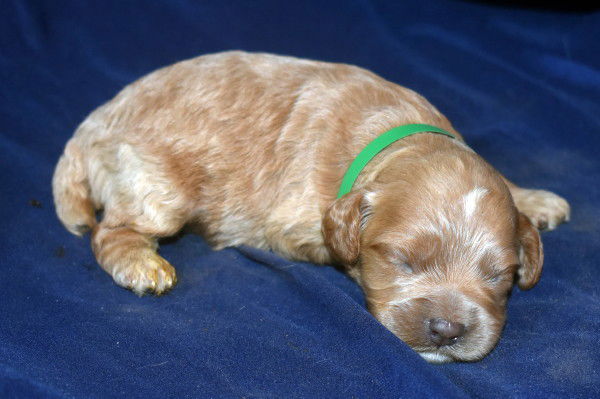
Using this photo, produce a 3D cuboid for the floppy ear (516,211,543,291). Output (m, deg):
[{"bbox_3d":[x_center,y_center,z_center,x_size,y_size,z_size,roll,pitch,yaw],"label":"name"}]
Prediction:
[{"bbox_3d":[0.109,0.024,0.475,0.013,0.034,0.023,22,41,28],"label":"floppy ear"}]

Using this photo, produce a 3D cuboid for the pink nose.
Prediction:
[{"bbox_3d":[0.065,0.059,0.446,0.015,0.012,0.010,1,35,2],"label":"pink nose"}]

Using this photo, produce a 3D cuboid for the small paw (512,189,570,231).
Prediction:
[{"bbox_3d":[0.127,0.005,0.527,0.031,0.018,0.025,20,40,26],"label":"small paw"}]

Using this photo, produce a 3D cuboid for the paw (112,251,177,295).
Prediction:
[{"bbox_3d":[-0.076,0.036,0.488,0.025,0.018,0.029,-20,40,-26],"label":"paw"}]

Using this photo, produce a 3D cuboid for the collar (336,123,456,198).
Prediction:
[{"bbox_3d":[0.050,-0.004,0.497,0.074,0.072,0.013,-20,40,-26],"label":"collar"}]

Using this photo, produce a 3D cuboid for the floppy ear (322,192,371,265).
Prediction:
[{"bbox_3d":[0.022,0.014,0.482,0.013,0.034,0.023,-27,43,-33],"label":"floppy ear"}]

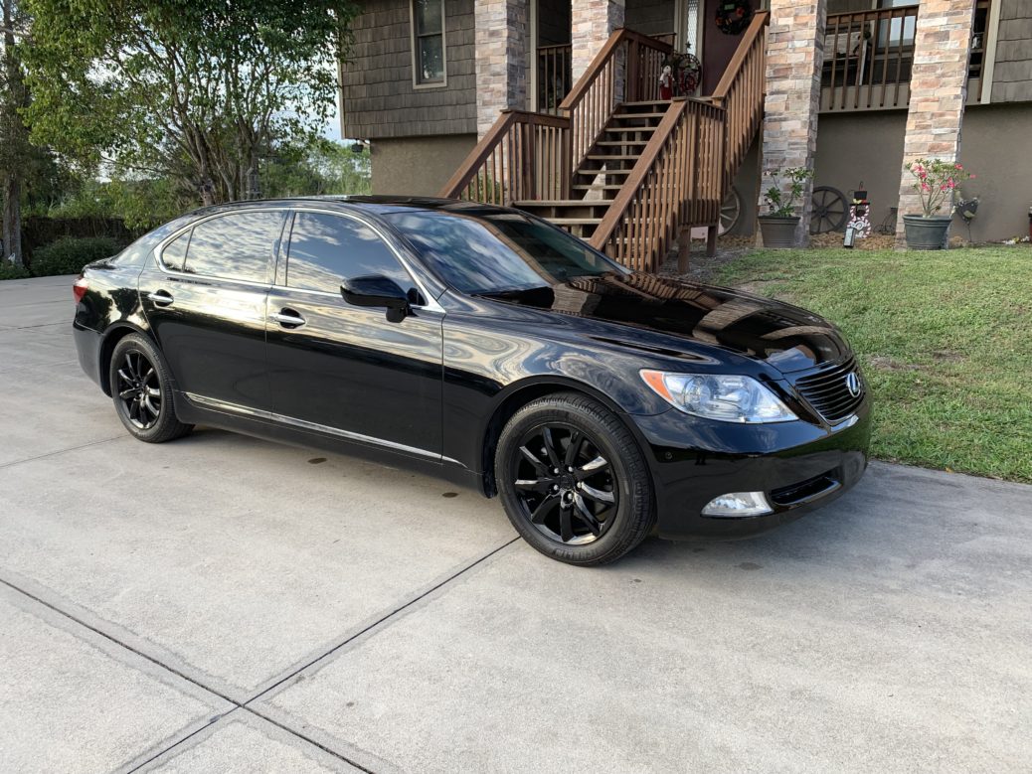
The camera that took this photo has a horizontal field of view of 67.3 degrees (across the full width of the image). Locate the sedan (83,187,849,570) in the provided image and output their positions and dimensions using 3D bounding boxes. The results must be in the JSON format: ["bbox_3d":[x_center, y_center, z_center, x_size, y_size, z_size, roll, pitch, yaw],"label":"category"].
[{"bbox_3d":[-0.632,-0.366,4.612,5.070,1.470,1.920,8,15,34],"label":"sedan"}]

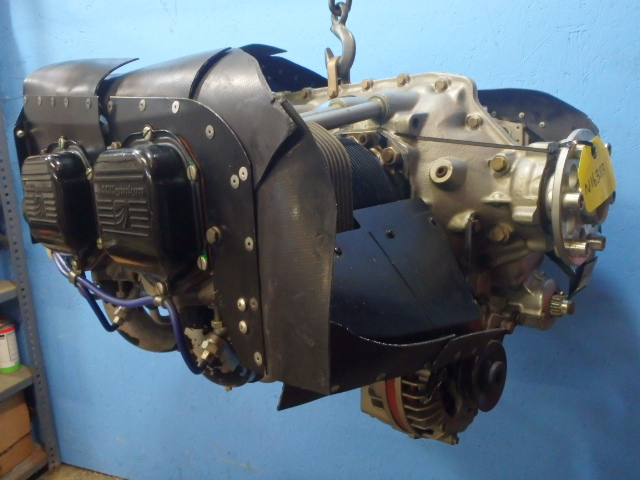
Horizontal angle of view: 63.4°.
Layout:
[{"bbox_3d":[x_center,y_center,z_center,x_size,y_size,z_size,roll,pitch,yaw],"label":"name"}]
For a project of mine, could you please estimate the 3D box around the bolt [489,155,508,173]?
[{"bbox_3d":[0.190,-0.081,0.550,0.018,0.018,0.010,6,14,42],"label":"bolt"}]

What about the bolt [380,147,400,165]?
[{"bbox_3d":[0.088,-0.106,0.648,0.019,0.019,0.012,6,12,42],"label":"bolt"}]

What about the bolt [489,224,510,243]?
[{"bbox_3d":[0.204,-0.008,0.588,0.018,0.018,0.014,6,12,42],"label":"bolt"}]

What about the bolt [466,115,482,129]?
[{"bbox_3d":[0.181,-0.139,0.605,0.017,0.017,0.010,6,12,42],"label":"bolt"}]

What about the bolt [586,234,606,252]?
[{"bbox_3d":[0.315,0.004,0.590,0.017,0.017,0.017,6,14,42],"label":"bolt"}]

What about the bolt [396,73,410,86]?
[{"bbox_3d":[0.107,-0.207,0.668,0.015,0.015,0.010,6,12,42],"label":"bolt"}]

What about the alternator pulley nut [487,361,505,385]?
[{"bbox_3d":[0.177,0.133,0.517,0.010,0.025,0.025,6,12,43],"label":"alternator pulley nut"}]

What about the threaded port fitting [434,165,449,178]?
[{"bbox_3d":[0.135,-0.076,0.574,0.014,0.014,0.008,6,-4,43],"label":"threaded port fitting"}]

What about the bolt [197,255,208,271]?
[{"bbox_3d":[-0.099,0.019,0.434,0.012,0.012,0.006,6,14,42],"label":"bolt"}]

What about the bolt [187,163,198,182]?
[{"bbox_3d":[-0.098,-0.052,0.396,0.011,0.011,0.006,6,12,42],"label":"bolt"}]

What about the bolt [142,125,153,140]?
[{"bbox_3d":[-0.153,-0.095,0.459,0.012,0.012,0.007,6,14,42],"label":"bolt"}]

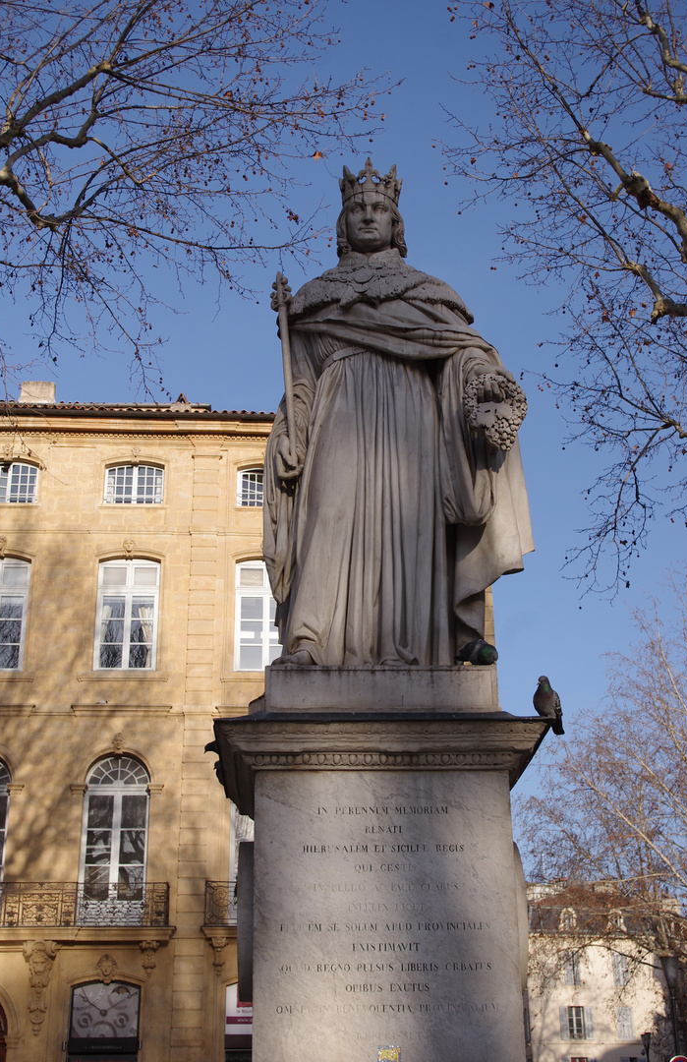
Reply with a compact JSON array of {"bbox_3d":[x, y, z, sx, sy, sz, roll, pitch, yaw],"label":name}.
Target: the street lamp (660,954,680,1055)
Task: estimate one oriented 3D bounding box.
[{"bbox_3d":[5.901,9.948,24.807,0.380,5.120,0.380,0,-25,-2],"label":"street lamp"}]

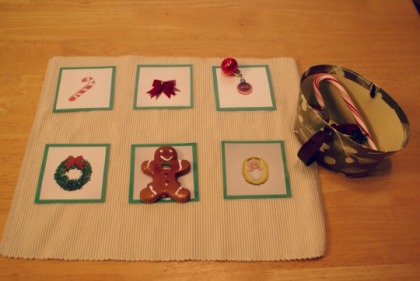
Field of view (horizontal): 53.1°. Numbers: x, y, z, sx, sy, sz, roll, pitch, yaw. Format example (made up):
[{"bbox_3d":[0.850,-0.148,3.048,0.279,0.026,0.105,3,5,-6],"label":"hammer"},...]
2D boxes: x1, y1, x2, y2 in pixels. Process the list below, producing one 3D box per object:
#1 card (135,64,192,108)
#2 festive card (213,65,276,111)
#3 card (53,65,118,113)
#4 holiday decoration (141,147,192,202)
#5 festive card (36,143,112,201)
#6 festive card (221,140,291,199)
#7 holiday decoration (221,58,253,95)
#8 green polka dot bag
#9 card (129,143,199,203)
[{"bbox_3d":[-0.073,-0.087,0.667,0.091,0.003,0.091,-1,57,-2],"label":"card"},{"bbox_3d":[0.054,-0.086,0.670,0.091,0.003,0.091,-2,57,-3],"label":"festive card"},{"bbox_3d":[-0.196,-0.084,0.661,0.091,0.003,0.091,-3,57,-3],"label":"card"},{"bbox_3d":[-0.060,0.046,0.570,0.068,0.013,0.084,-1,57,-2],"label":"holiday decoration"},{"bbox_3d":[-0.187,0.043,0.578,0.091,0.003,0.091,-2,57,-3],"label":"festive card"},{"bbox_3d":[0.064,0.038,0.588,0.091,0.003,0.091,-1,57,-2],"label":"festive card"},{"bbox_3d":[0.042,-0.102,0.651,0.026,0.026,0.063,-29,62,-19],"label":"holiday decoration"},{"bbox_3d":[0.188,-0.025,0.587,0.110,0.080,0.163,-33,63,-21],"label":"green polka dot bag"},{"bbox_3d":[-0.063,0.043,0.582,0.091,0.003,0.091,-2,57,-3],"label":"card"}]

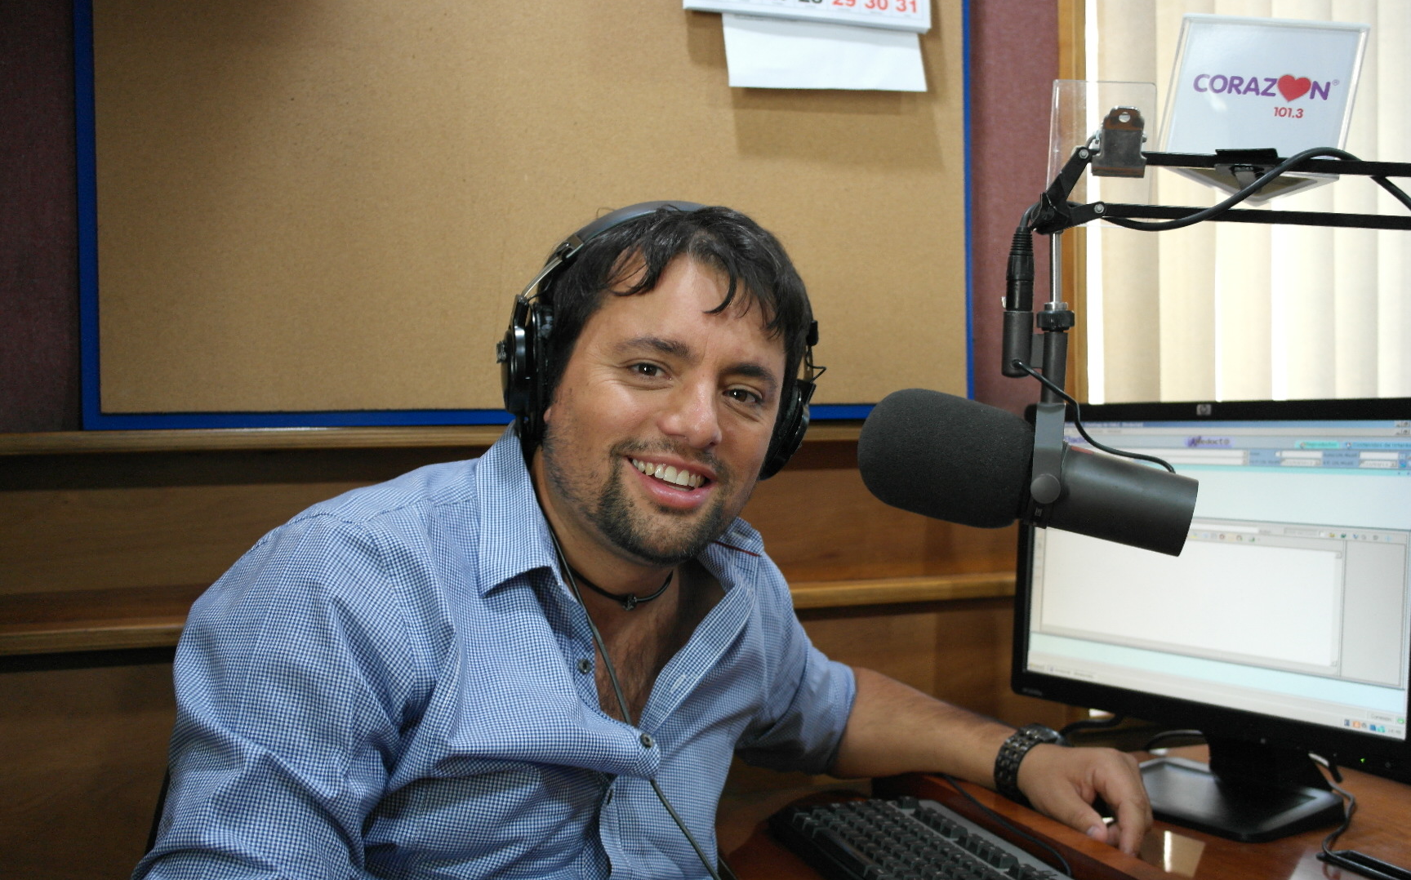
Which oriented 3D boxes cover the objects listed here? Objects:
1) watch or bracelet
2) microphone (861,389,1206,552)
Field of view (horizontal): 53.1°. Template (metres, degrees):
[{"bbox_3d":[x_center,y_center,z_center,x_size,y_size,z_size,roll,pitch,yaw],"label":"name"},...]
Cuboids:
[{"bbox_3d":[0.293,0.290,1.252,0.041,0.066,0.071,11,-15,47],"label":"watch or bracelet"},{"bbox_3d":[0.238,0.026,1.066,0.250,0.099,0.097,14,5,13],"label":"microphone"}]

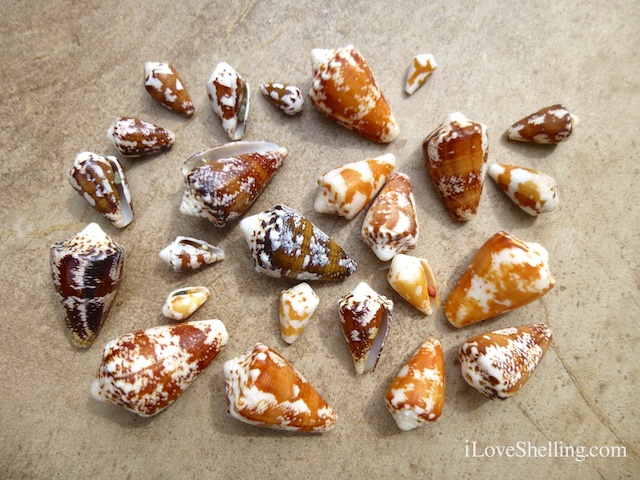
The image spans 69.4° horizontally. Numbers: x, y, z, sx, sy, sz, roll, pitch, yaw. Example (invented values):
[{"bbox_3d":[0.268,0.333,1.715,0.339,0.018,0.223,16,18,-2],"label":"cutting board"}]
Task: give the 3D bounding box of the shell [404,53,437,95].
[{"bbox_3d":[0.043,-0.071,0.197,0.010,0.009,0.021,28,75,8],"label":"shell"}]

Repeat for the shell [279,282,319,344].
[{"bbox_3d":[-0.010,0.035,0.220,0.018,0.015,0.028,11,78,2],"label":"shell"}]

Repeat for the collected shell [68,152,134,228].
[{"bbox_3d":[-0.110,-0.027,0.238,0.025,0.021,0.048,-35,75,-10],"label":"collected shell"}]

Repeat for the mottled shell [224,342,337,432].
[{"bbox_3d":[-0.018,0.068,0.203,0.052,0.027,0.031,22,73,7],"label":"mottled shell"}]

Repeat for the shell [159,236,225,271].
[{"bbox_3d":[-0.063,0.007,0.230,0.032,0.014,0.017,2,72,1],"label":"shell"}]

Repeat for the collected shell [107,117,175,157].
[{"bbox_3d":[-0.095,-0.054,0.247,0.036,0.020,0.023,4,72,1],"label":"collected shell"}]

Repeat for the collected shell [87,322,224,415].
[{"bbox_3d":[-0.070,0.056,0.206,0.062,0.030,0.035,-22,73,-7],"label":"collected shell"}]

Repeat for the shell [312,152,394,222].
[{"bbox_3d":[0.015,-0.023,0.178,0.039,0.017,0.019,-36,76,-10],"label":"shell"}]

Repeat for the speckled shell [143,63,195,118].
[{"bbox_3d":[-0.063,-0.064,0.193,0.014,0.013,0.031,-38,77,-11],"label":"speckled shell"}]

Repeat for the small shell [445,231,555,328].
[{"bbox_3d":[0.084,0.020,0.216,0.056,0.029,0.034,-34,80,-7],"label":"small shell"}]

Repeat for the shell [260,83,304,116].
[{"bbox_3d":[-0.016,-0.060,0.193,0.021,0.011,0.012,31,75,9],"label":"shell"}]

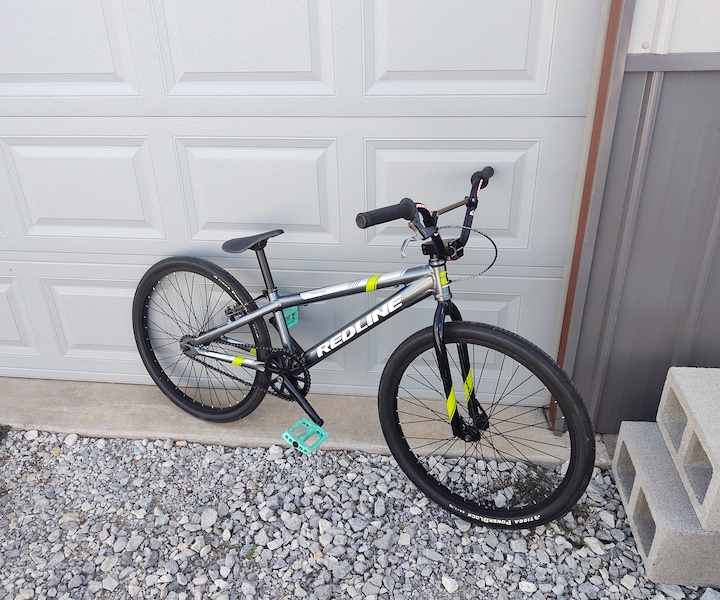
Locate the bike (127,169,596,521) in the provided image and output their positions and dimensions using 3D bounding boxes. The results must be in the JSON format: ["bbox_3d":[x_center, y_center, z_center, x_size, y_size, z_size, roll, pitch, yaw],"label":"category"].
[{"bbox_3d":[-0.106,0.085,1.815,1.570,0.920,0.700,13,23,26],"label":"bike"}]

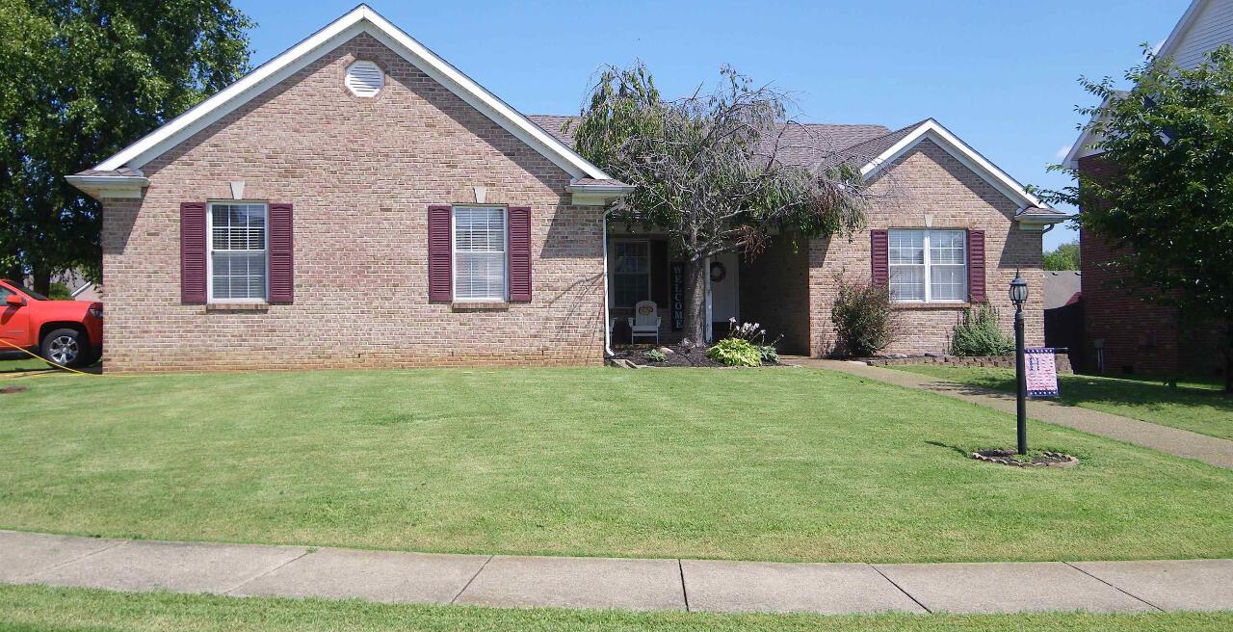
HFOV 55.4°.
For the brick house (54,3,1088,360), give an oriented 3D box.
[{"bbox_3d":[-0.558,-2.019,26.280,18.500,5.950,15.500,-1,-1,-13],"label":"brick house"}]

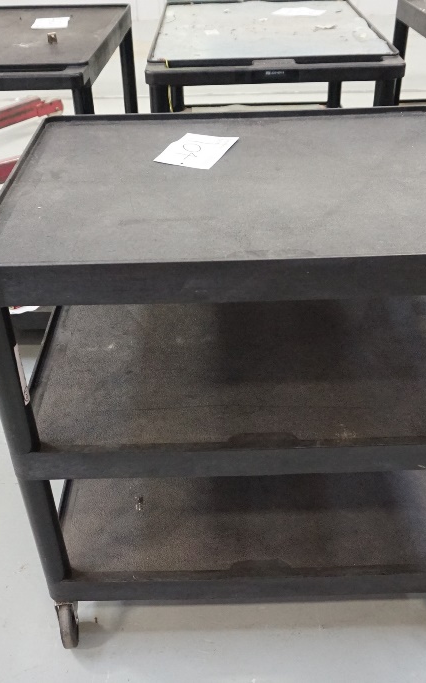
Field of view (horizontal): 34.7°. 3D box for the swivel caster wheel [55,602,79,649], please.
[{"bbox_3d":[-0.284,0.553,1.380,0.043,0.124,0.110,-2,36,0],"label":"swivel caster wheel"}]

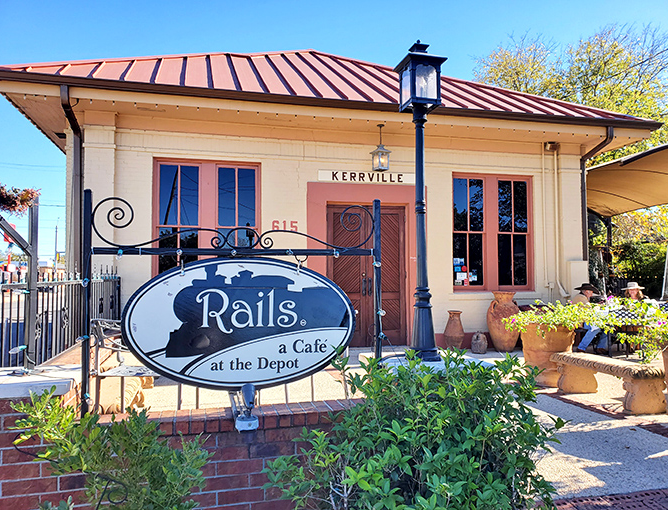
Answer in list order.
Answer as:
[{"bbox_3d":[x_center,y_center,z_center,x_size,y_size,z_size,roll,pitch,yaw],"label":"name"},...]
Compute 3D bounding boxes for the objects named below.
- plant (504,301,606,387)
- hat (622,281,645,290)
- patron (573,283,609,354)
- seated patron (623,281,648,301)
[{"bbox_3d":[2.909,1.159,6.700,1.180,1.070,1.000,0,-1,17],"label":"plant"},{"bbox_3d":[5.430,0.576,9.250,0.400,0.140,0.420,-2,-3,30],"label":"hat"},{"bbox_3d":[4.563,1.113,9.082,0.700,1.250,0.520,0,-1,-5],"label":"patron"},{"bbox_3d":[5.630,1.120,9.532,0.560,1.250,0.720,0,-1,20],"label":"seated patron"}]

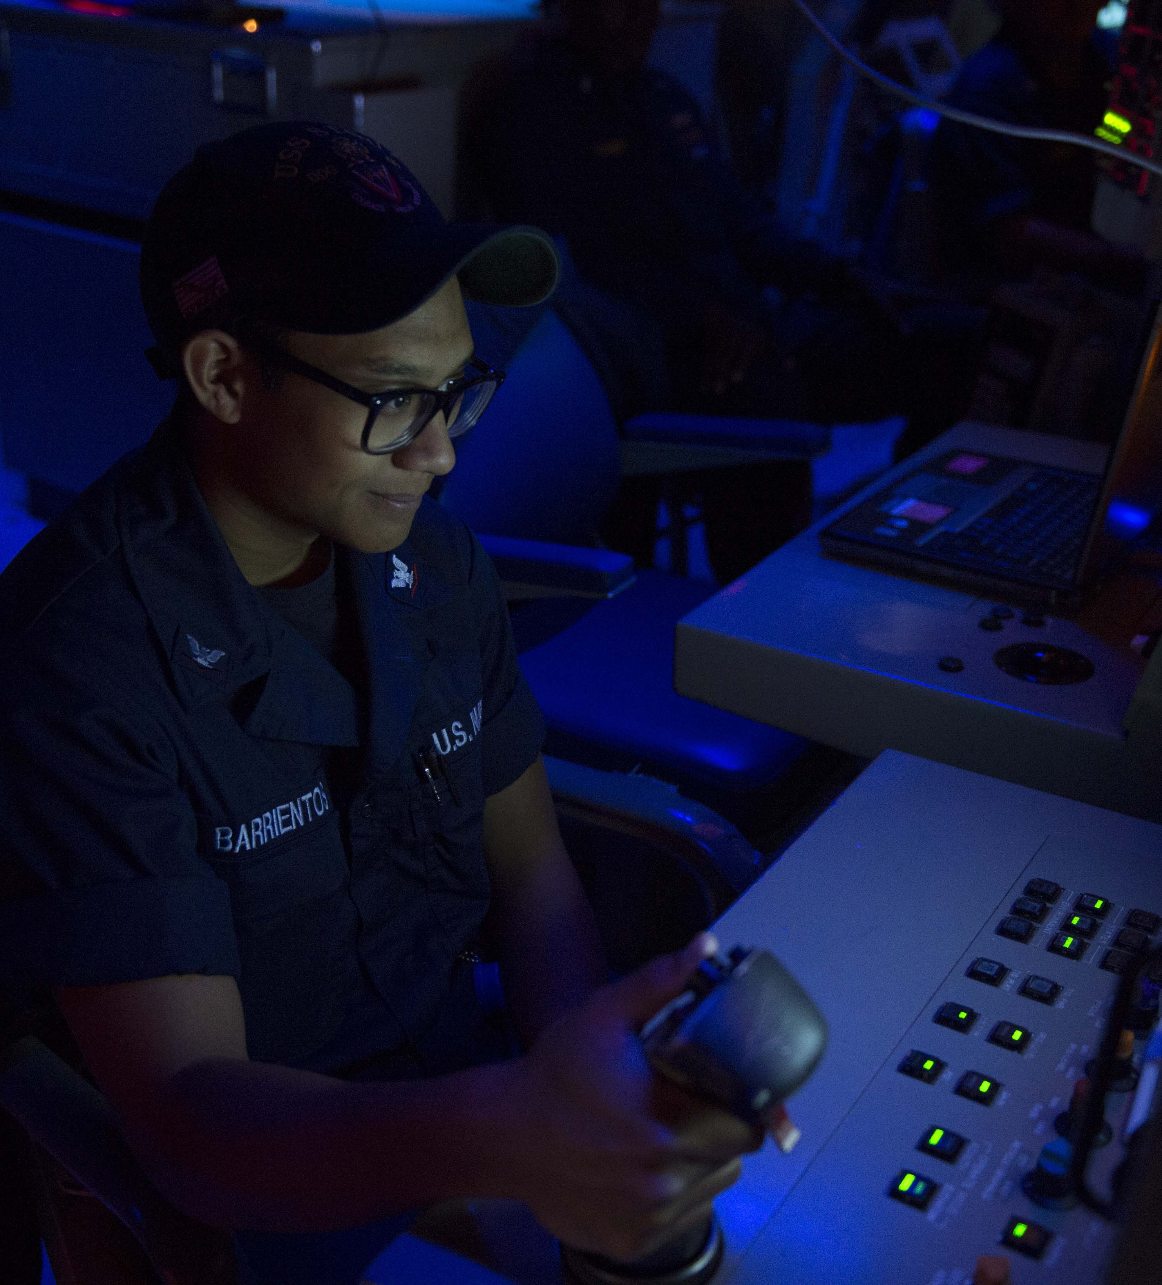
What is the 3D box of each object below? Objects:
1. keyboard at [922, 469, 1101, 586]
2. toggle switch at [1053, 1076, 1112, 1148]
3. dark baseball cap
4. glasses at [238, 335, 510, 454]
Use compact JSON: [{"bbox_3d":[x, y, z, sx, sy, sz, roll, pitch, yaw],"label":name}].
[{"bbox_3d":[0.518,-0.131,1.846,0.135,0.018,0.325,15,28,29],"label":"keyboard"},{"bbox_3d":[0.256,0.234,0.843,0.029,0.034,0.029,15,28,29],"label":"toggle switch"},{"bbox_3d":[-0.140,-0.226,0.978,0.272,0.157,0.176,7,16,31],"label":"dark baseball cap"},{"bbox_3d":[-0.146,-0.171,1.046,0.140,0.046,0.142,28,26,23],"label":"glasses"}]

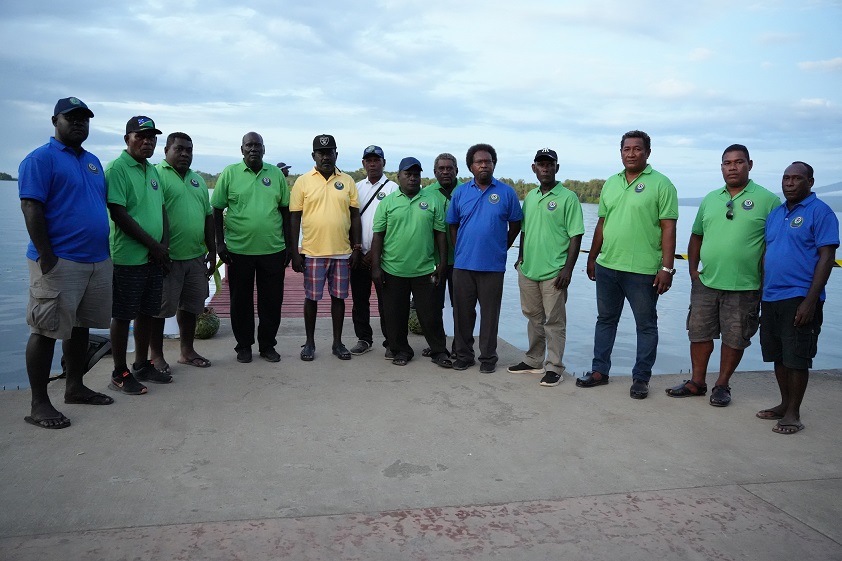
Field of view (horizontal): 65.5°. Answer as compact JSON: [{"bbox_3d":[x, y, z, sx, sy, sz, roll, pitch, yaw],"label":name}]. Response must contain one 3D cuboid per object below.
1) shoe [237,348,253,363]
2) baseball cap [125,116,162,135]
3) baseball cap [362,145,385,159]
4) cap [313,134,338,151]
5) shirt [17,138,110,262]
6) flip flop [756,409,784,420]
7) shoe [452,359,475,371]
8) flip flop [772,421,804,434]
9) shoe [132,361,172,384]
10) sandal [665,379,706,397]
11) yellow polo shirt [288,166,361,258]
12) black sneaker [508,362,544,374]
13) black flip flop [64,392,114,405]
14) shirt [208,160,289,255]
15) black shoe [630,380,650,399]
[{"bbox_3d":[-1.373,0.555,5.103,0.105,0.105,0.290,1,7,-7],"label":"shoe"},{"bbox_3d":[-1.708,-0.957,4.040,0.260,0.125,0.180,8,9,37],"label":"baseball cap"},{"bbox_3d":[-0.384,-1.042,5.320,0.175,0.120,0.250,2,7,0],"label":"baseball cap"},{"bbox_3d":[-0.727,-1.044,4.955,0.180,0.130,0.265,1,8,-9],"label":"cap"},{"bbox_3d":[-1.901,-0.441,3.521,0.350,0.665,0.523,6,8,26],"label":"shirt"},{"bbox_3d":[2.271,0.838,4.164,0.270,0.065,0.100,1,7,-9],"label":"flip flop"},{"bbox_3d":[0.385,0.607,4.986,0.105,0.100,0.285,8,9,38],"label":"shoe"},{"bbox_3d":[2.190,0.852,3.893,0.265,0.055,0.100,-4,10,-39],"label":"flip flop"},{"bbox_3d":[-1.795,0.611,4.375,0.285,0.115,0.105,3,8,8],"label":"shoe"},{"bbox_3d":[1.836,0.732,4.515,0.285,0.105,0.110,1,8,-11],"label":"sandal"},{"bbox_3d":[-0.733,-0.529,4.986,0.546,0.684,0.310,1,7,-10],"label":"yellow polo shirt"},{"bbox_3d":[0.814,0.651,5.014,0.295,0.105,0.105,1,7,-7],"label":"black sneaker"},{"bbox_3d":[-1.974,0.695,3.896,0.285,0.060,0.105,2,8,-3],"label":"black flip flop"},{"bbox_3d":[-1.306,-0.561,5.000,0.580,0.710,0.320,-2,8,-27],"label":"shirt"},{"bbox_3d":[1.501,0.721,4.485,0.110,0.110,0.290,6,8,25],"label":"black shoe"}]

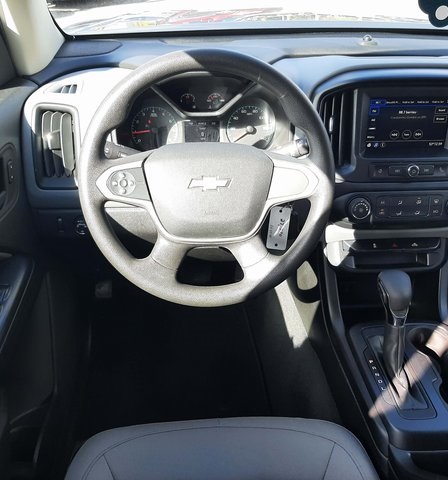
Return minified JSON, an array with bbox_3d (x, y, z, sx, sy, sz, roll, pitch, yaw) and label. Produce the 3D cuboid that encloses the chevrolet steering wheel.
[{"bbox_3d":[-0.026,-0.092,0.730,0.382,0.382,0.085,0,0,1],"label":"chevrolet steering wheel"}]

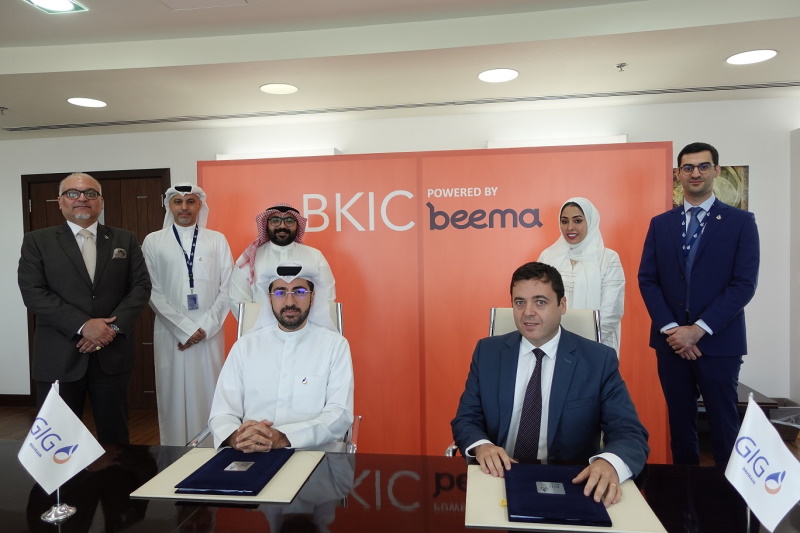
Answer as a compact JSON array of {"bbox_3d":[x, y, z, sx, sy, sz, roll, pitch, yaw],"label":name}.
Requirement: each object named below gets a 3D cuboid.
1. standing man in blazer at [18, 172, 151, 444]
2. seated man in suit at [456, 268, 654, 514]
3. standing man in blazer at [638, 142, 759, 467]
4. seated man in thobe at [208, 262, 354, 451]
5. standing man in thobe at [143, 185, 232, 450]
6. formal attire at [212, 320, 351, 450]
[{"bbox_3d":[-1.533,0.432,2.613,0.570,1.780,0.370,-2,2,-34],"label":"standing man in blazer"},{"bbox_3d":[0.431,0.658,1.590,0.570,1.320,0.680,-1,2,14],"label":"seated man in suit"},{"bbox_3d":[1.376,0.357,2.432,0.510,1.840,0.340,0,2,36],"label":"standing man in blazer"},{"bbox_3d":[-0.384,0.660,1.819,0.530,1.330,0.680,-1,2,0],"label":"seated man in thobe"},{"bbox_3d":[-1.183,0.418,2.983,0.480,1.775,0.340,-2,2,-20],"label":"standing man in thobe"},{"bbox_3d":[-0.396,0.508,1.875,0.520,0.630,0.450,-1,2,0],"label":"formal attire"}]

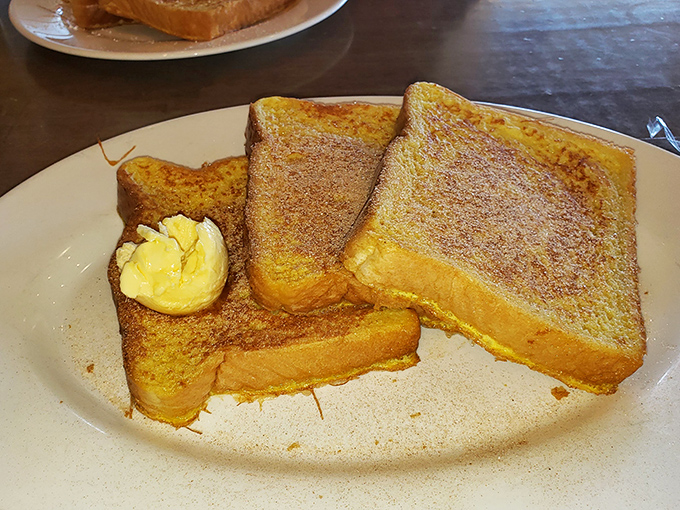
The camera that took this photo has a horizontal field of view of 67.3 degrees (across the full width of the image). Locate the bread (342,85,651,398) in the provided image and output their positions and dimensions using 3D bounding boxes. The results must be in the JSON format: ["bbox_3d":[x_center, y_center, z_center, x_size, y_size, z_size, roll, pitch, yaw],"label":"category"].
[{"bbox_3d":[0.068,-0.019,0.214,0.111,0.021,0.119,21,51,1],"label":"bread"}]

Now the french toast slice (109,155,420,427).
[{"bbox_3d":[-0.036,0.002,0.211,0.111,0.021,0.119,-9,51,-12],"label":"french toast slice"}]

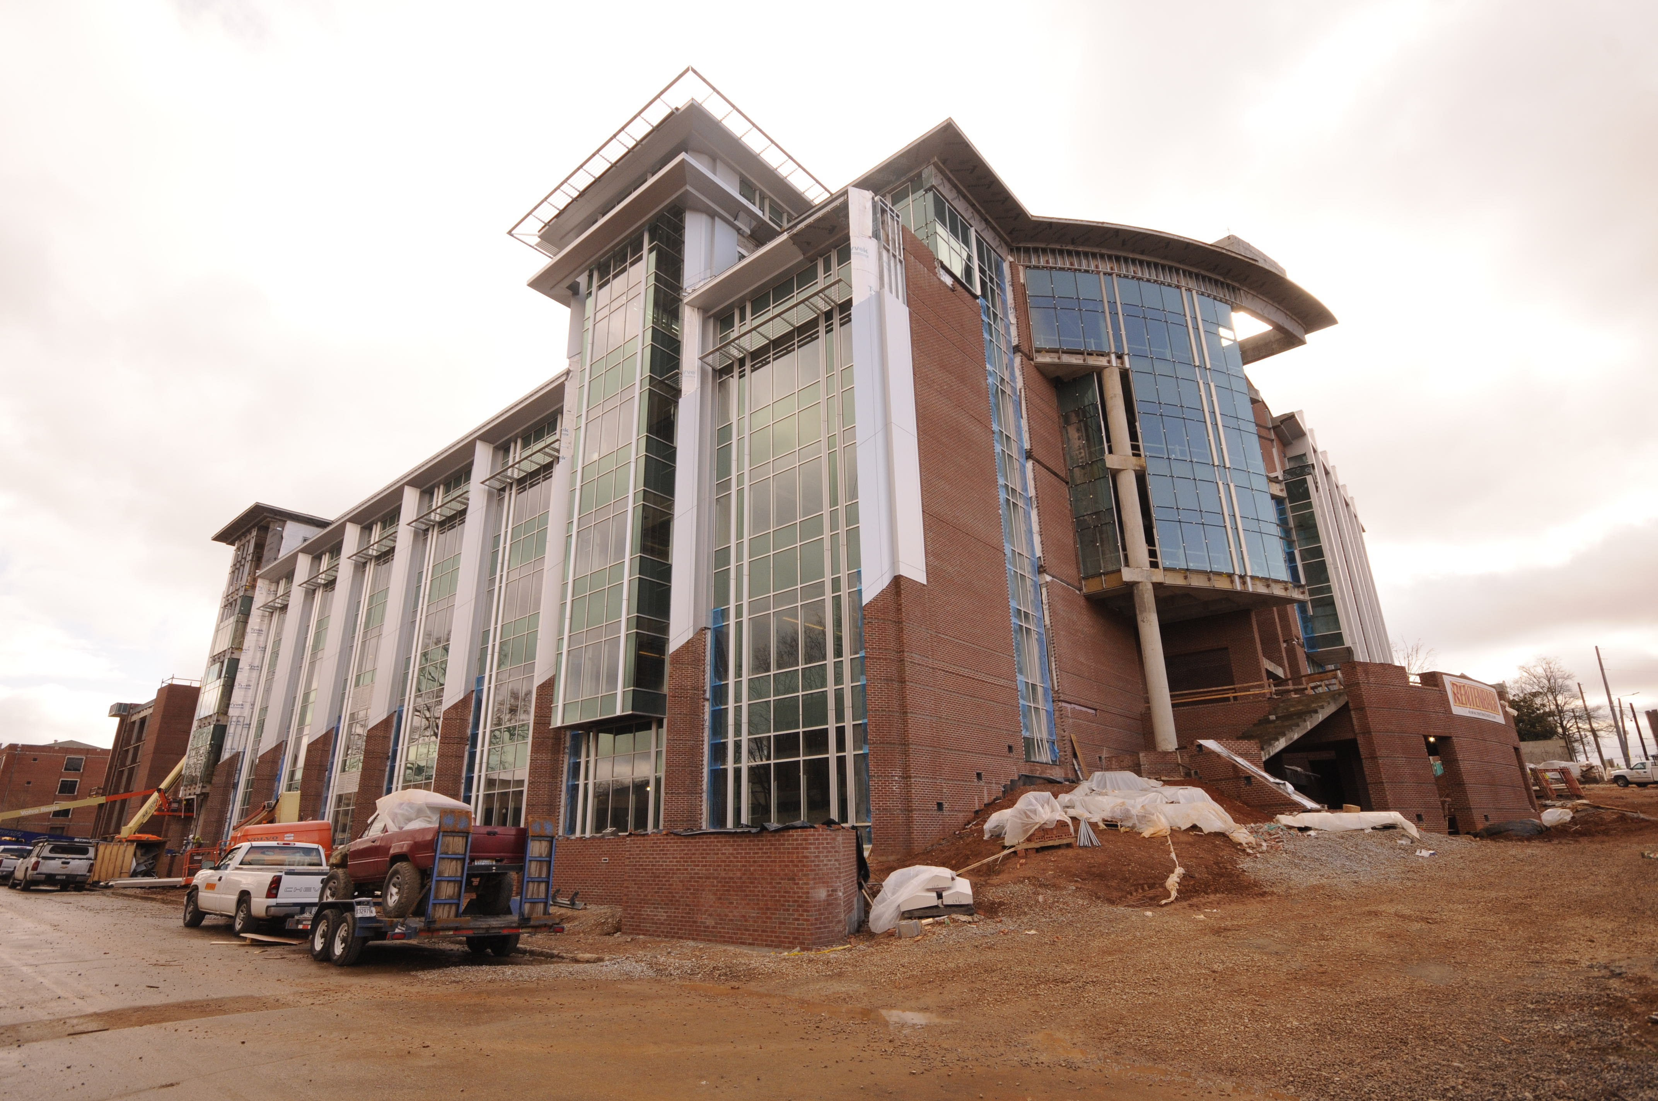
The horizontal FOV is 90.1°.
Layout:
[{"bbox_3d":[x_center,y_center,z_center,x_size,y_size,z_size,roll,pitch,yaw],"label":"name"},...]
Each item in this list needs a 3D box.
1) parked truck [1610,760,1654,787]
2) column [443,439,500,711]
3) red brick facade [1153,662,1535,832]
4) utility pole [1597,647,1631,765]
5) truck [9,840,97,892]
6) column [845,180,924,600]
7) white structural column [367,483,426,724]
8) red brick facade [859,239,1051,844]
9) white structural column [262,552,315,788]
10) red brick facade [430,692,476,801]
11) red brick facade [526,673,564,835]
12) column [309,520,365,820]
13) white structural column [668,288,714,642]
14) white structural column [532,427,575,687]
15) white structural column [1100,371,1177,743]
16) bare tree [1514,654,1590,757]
[{"bbox_3d":[61.959,16.706,61.788,1.950,1.870,5.400,3,-20,-11],"label":"parked truck"},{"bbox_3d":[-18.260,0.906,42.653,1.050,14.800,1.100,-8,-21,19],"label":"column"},{"bbox_3d":[21.407,7.923,32.198,19.000,6.200,4.200,10,-23,-28],"label":"red brick facade"},{"bbox_3d":[73.940,15.143,77.965,0.300,12.250,0.300,-13,-22,39],"label":"utility pole"},{"bbox_3d":[-34.747,14.063,37.055,5.600,1.920,2.000,-19,-26,41],"label":"truck"},{"bbox_3d":[1.772,-5.333,27.706,1.000,15.400,2.650,-17,-25,37],"label":"column"},{"bbox_3d":[-25.319,3.174,48.902,1.144,14.676,1.343,-17,-24,38],"label":"white structural column"},{"bbox_3d":[4.141,-1.110,29.032,1.000,22.150,9.700,-17,-25,37],"label":"red brick facade"},{"bbox_3d":[-38.907,7.659,59.761,1.144,15.373,1.343,-17,-24,38],"label":"white structural column"},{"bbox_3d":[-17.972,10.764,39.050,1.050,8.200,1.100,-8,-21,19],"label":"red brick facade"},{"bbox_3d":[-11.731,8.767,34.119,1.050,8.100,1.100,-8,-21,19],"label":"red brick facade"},{"bbox_3d":[-32.085,5.764,54.194,1.144,15.771,1.343,-17,-24,38],"label":"column"},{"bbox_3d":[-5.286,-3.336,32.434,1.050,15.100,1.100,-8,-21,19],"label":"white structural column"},{"bbox_3d":[-12.306,-0.684,38.363,1.144,14.228,1.343,-17,-24,38],"label":"white structural column"},{"bbox_3d":[13.069,-0.251,35.020,0.766,17.024,0.766,-17,-24,38],"label":"white structural column"},{"bbox_3d":[74.934,16.489,85.000,7.200,10.754,7.200,-17,-24,38],"label":"bare tree"}]

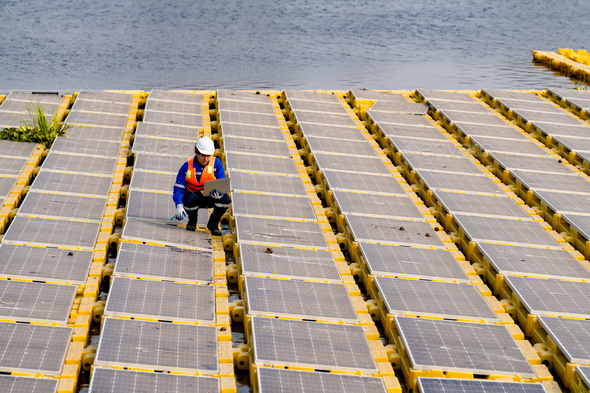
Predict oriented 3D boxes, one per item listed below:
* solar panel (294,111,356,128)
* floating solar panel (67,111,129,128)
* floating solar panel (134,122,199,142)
[{"bbox_3d":[0.502,-1.310,39.734,0.992,0.042,1.956,5,7,-3],"label":"solar panel"},{"bbox_3d":[-3.316,-1.287,39.303,0.992,0.040,1.956,5,7,-3],"label":"floating solar panel"},{"bbox_3d":[-2.048,-1.021,37.437,0.992,0.042,1.956,5,7,-3],"label":"floating solar panel"}]

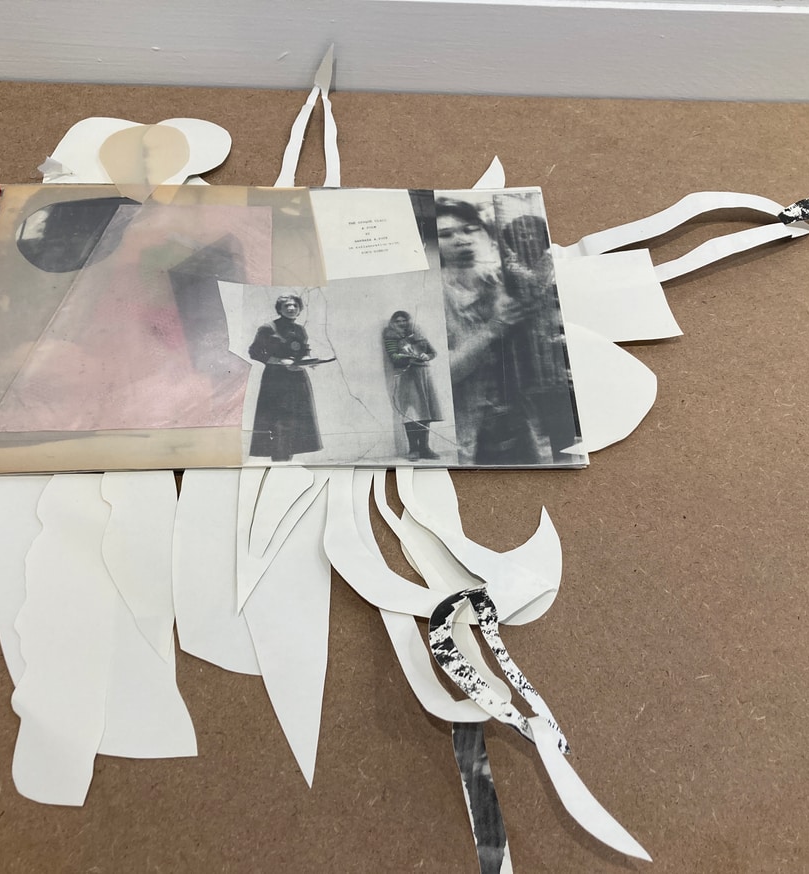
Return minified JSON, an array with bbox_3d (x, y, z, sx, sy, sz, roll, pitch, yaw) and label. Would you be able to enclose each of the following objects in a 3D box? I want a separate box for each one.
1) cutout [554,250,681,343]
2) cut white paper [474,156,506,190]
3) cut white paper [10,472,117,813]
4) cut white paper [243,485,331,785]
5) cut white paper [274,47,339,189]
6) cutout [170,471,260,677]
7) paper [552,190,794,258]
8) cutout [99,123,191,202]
[{"bbox_3d":[0.129,-0.087,0.584,0.066,0.006,0.074,-4,58,-5],"label":"cutout"},{"bbox_3d":[0.057,-0.180,0.641,0.023,0.004,0.033,0,57,-3],"label":"cut white paper"},{"bbox_3d":[-0.165,0.092,0.456,0.044,0.005,0.171,-7,58,-7],"label":"cut white paper"},{"bbox_3d":[-0.059,0.089,0.463,0.042,0.004,0.159,0,57,-3],"label":"cut white paper"},{"bbox_3d":[-0.066,-0.219,0.641,0.044,0.036,0.107,-1,57,-3],"label":"cut white paper"},{"bbox_3d":[-0.095,0.066,0.476,0.045,0.004,0.115,-3,58,-5],"label":"cutout"},{"bbox_3d":[0.173,-0.140,0.615,0.161,0.013,0.029,-12,59,-10],"label":"paper"},{"bbox_3d":[-0.175,-0.183,0.630,0.060,0.005,0.077,0,57,-3],"label":"cutout"}]

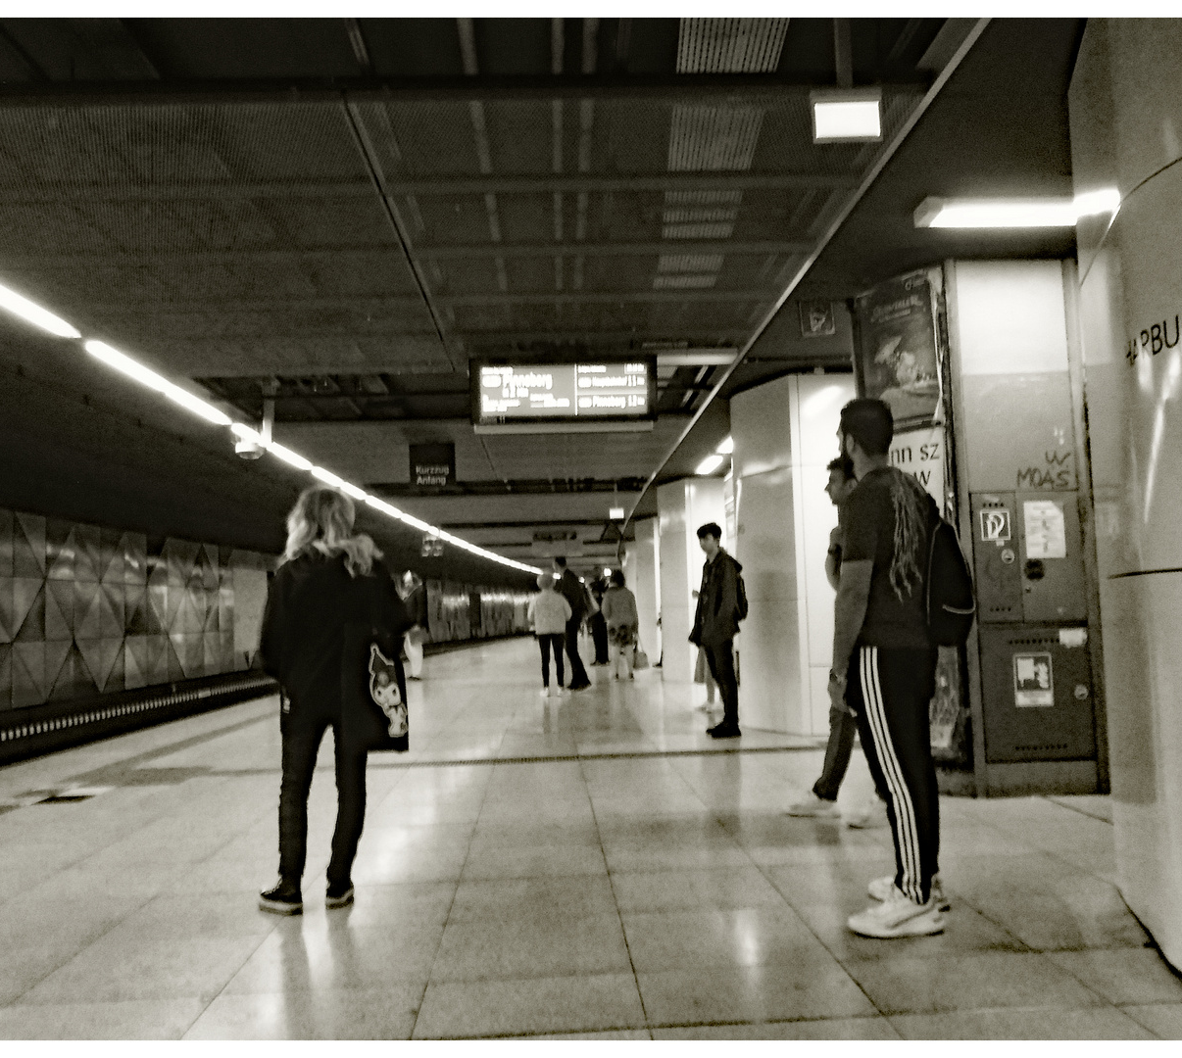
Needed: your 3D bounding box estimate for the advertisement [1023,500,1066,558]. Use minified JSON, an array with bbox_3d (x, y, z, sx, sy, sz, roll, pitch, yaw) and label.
[{"bbox_3d":[2.438,0.002,5.684,0.212,0.308,0.010,-1,-4,0],"label":"advertisement"}]

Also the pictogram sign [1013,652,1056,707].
[{"bbox_3d":[2.351,0.801,5.623,0.200,0.281,0.010,-1,-4,0],"label":"pictogram sign"}]

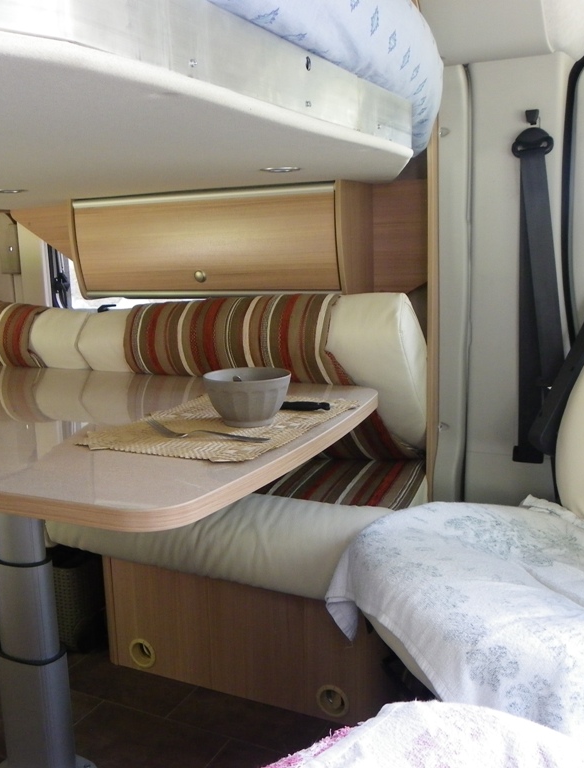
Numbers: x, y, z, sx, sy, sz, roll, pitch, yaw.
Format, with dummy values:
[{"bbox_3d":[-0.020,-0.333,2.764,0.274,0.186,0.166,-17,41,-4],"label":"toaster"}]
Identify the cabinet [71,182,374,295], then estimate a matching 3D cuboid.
[{"bbox_3d":[-0.180,-0.366,2.003,0.725,0.265,0.275,3,10,24],"label":"cabinet"}]

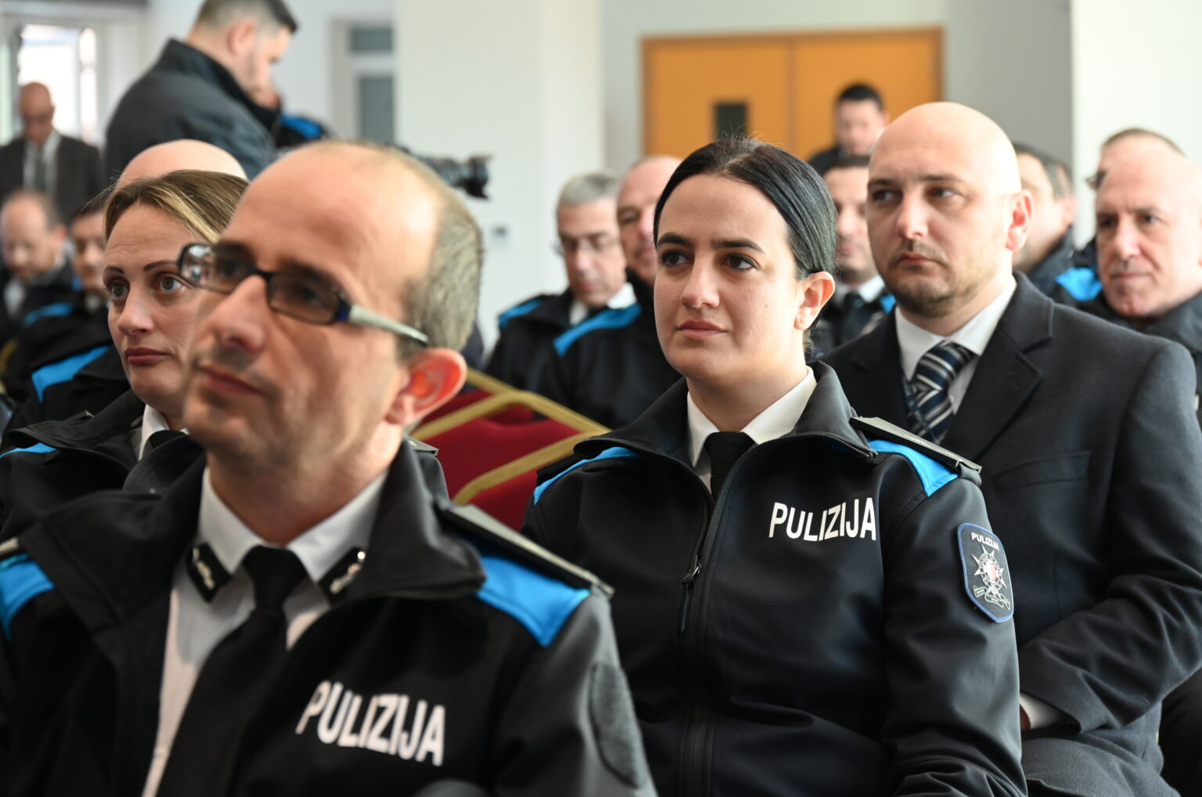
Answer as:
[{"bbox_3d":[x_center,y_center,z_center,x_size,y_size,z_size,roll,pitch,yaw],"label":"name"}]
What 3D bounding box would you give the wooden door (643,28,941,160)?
[{"bbox_3d":[0.982,-0.781,17.851,1.610,2.170,0.100,0,3,18],"label":"wooden door"}]

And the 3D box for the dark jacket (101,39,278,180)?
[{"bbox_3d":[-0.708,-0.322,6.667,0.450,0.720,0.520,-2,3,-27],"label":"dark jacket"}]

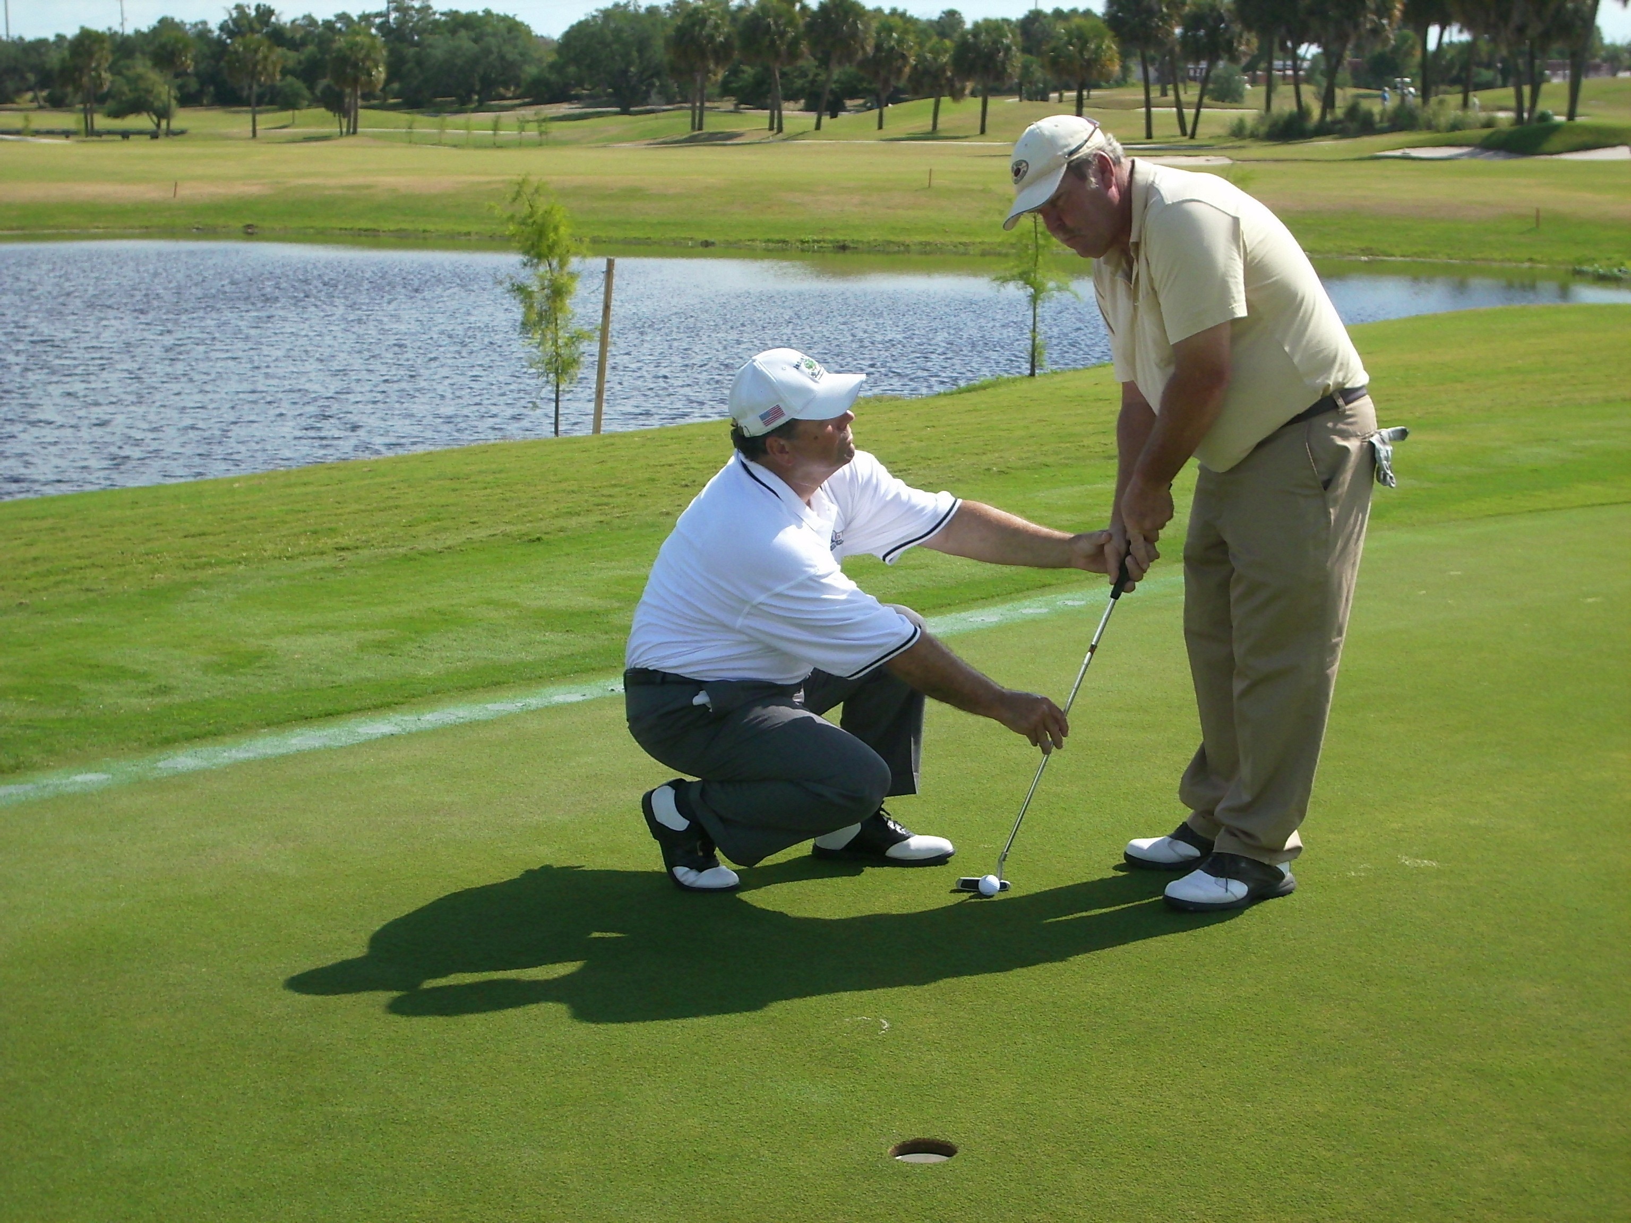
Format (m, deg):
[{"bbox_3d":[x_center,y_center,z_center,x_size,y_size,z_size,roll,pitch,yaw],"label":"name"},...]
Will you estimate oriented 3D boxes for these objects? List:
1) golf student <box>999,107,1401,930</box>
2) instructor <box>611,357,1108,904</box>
[{"bbox_3d":[0.770,-0.206,5.260,0.780,1.580,0.560,-1,11,-4],"label":"golf student"},{"bbox_3d":[0.105,0.015,5.355,0.980,1.110,0.640,3,12,14],"label":"instructor"}]

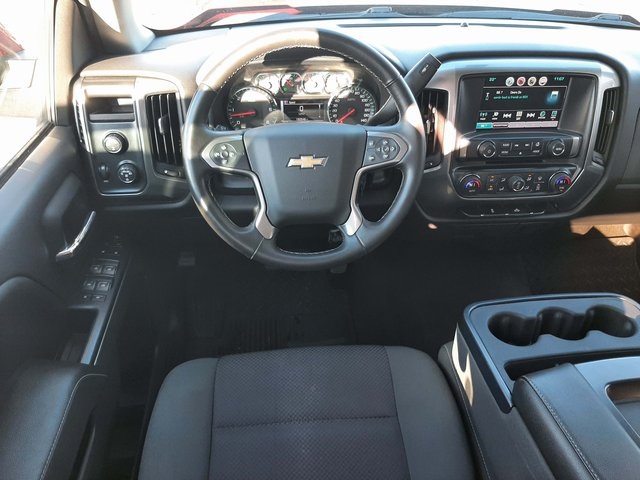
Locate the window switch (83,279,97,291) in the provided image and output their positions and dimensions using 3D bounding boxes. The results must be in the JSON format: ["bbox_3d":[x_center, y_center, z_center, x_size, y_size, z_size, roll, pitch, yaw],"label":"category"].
[{"bbox_3d":[-0.414,0.081,0.862,0.021,0.011,0.024,2,41,-9],"label":"window switch"}]

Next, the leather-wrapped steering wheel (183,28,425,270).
[{"bbox_3d":[-0.024,-0.141,0.800,0.390,0.385,0.100,-3,20,-5],"label":"leather-wrapped steering wheel"}]

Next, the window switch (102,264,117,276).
[{"bbox_3d":[-0.393,0.057,0.898,0.021,0.011,0.024,2,41,-9],"label":"window switch"}]

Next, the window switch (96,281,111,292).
[{"bbox_3d":[-0.390,0.084,0.865,0.021,0.011,0.024,2,41,-9],"label":"window switch"}]

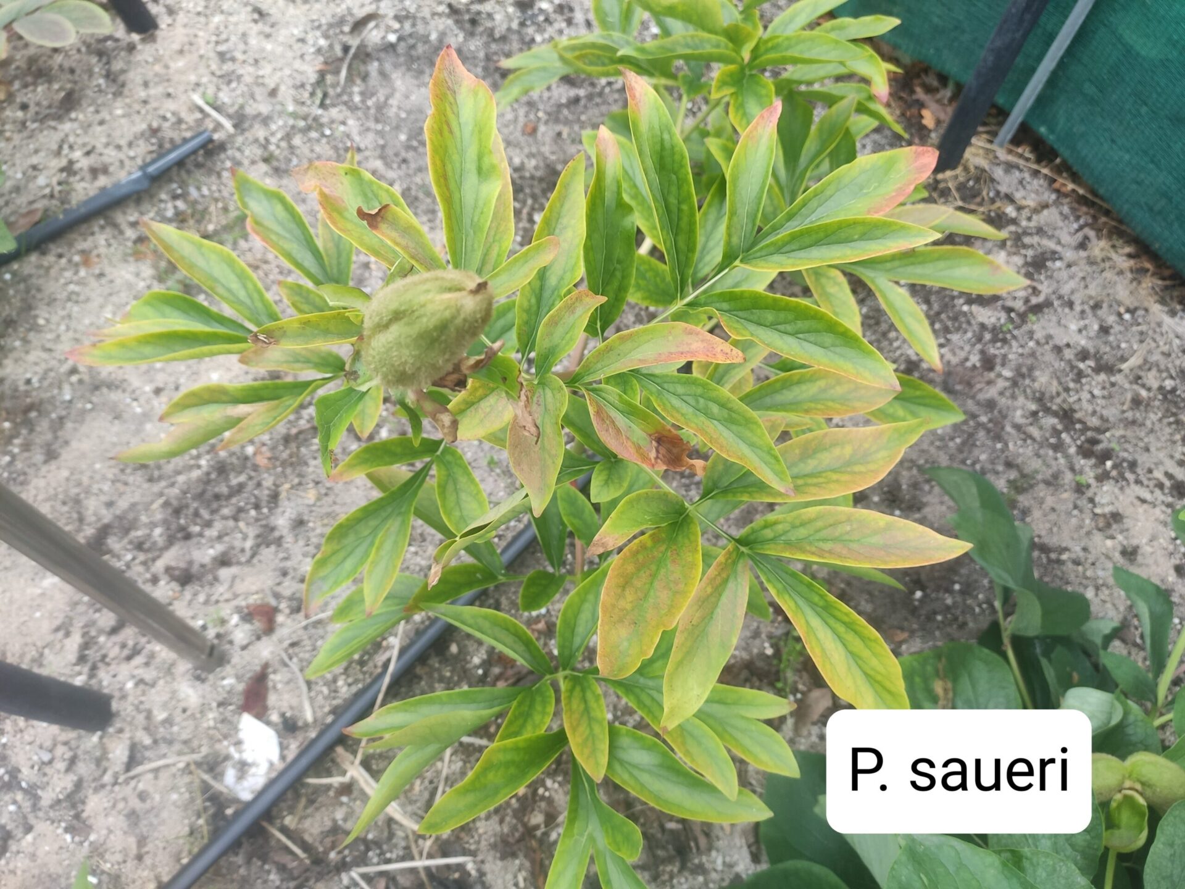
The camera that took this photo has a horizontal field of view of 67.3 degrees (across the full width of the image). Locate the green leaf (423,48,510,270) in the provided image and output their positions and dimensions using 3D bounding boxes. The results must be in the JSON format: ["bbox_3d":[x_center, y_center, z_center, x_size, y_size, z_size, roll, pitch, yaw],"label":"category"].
[{"bbox_3d":[-0.057,-0.129,0.407,0.037,0.020,0.110,-3,82,-6],"label":"green leaf"}]

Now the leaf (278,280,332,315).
[{"bbox_3d":[-0.144,-0.074,0.455,0.044,0.013,0.018,30,77,13],"label":"leaf"}]

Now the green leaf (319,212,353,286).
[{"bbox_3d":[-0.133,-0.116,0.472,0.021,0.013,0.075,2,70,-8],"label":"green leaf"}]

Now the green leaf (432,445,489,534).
[{"bbox_3d":[-0.066,0.024,0.460,0.030,0.012,0.054,-31,95,-12],"label":"green leaf"}]

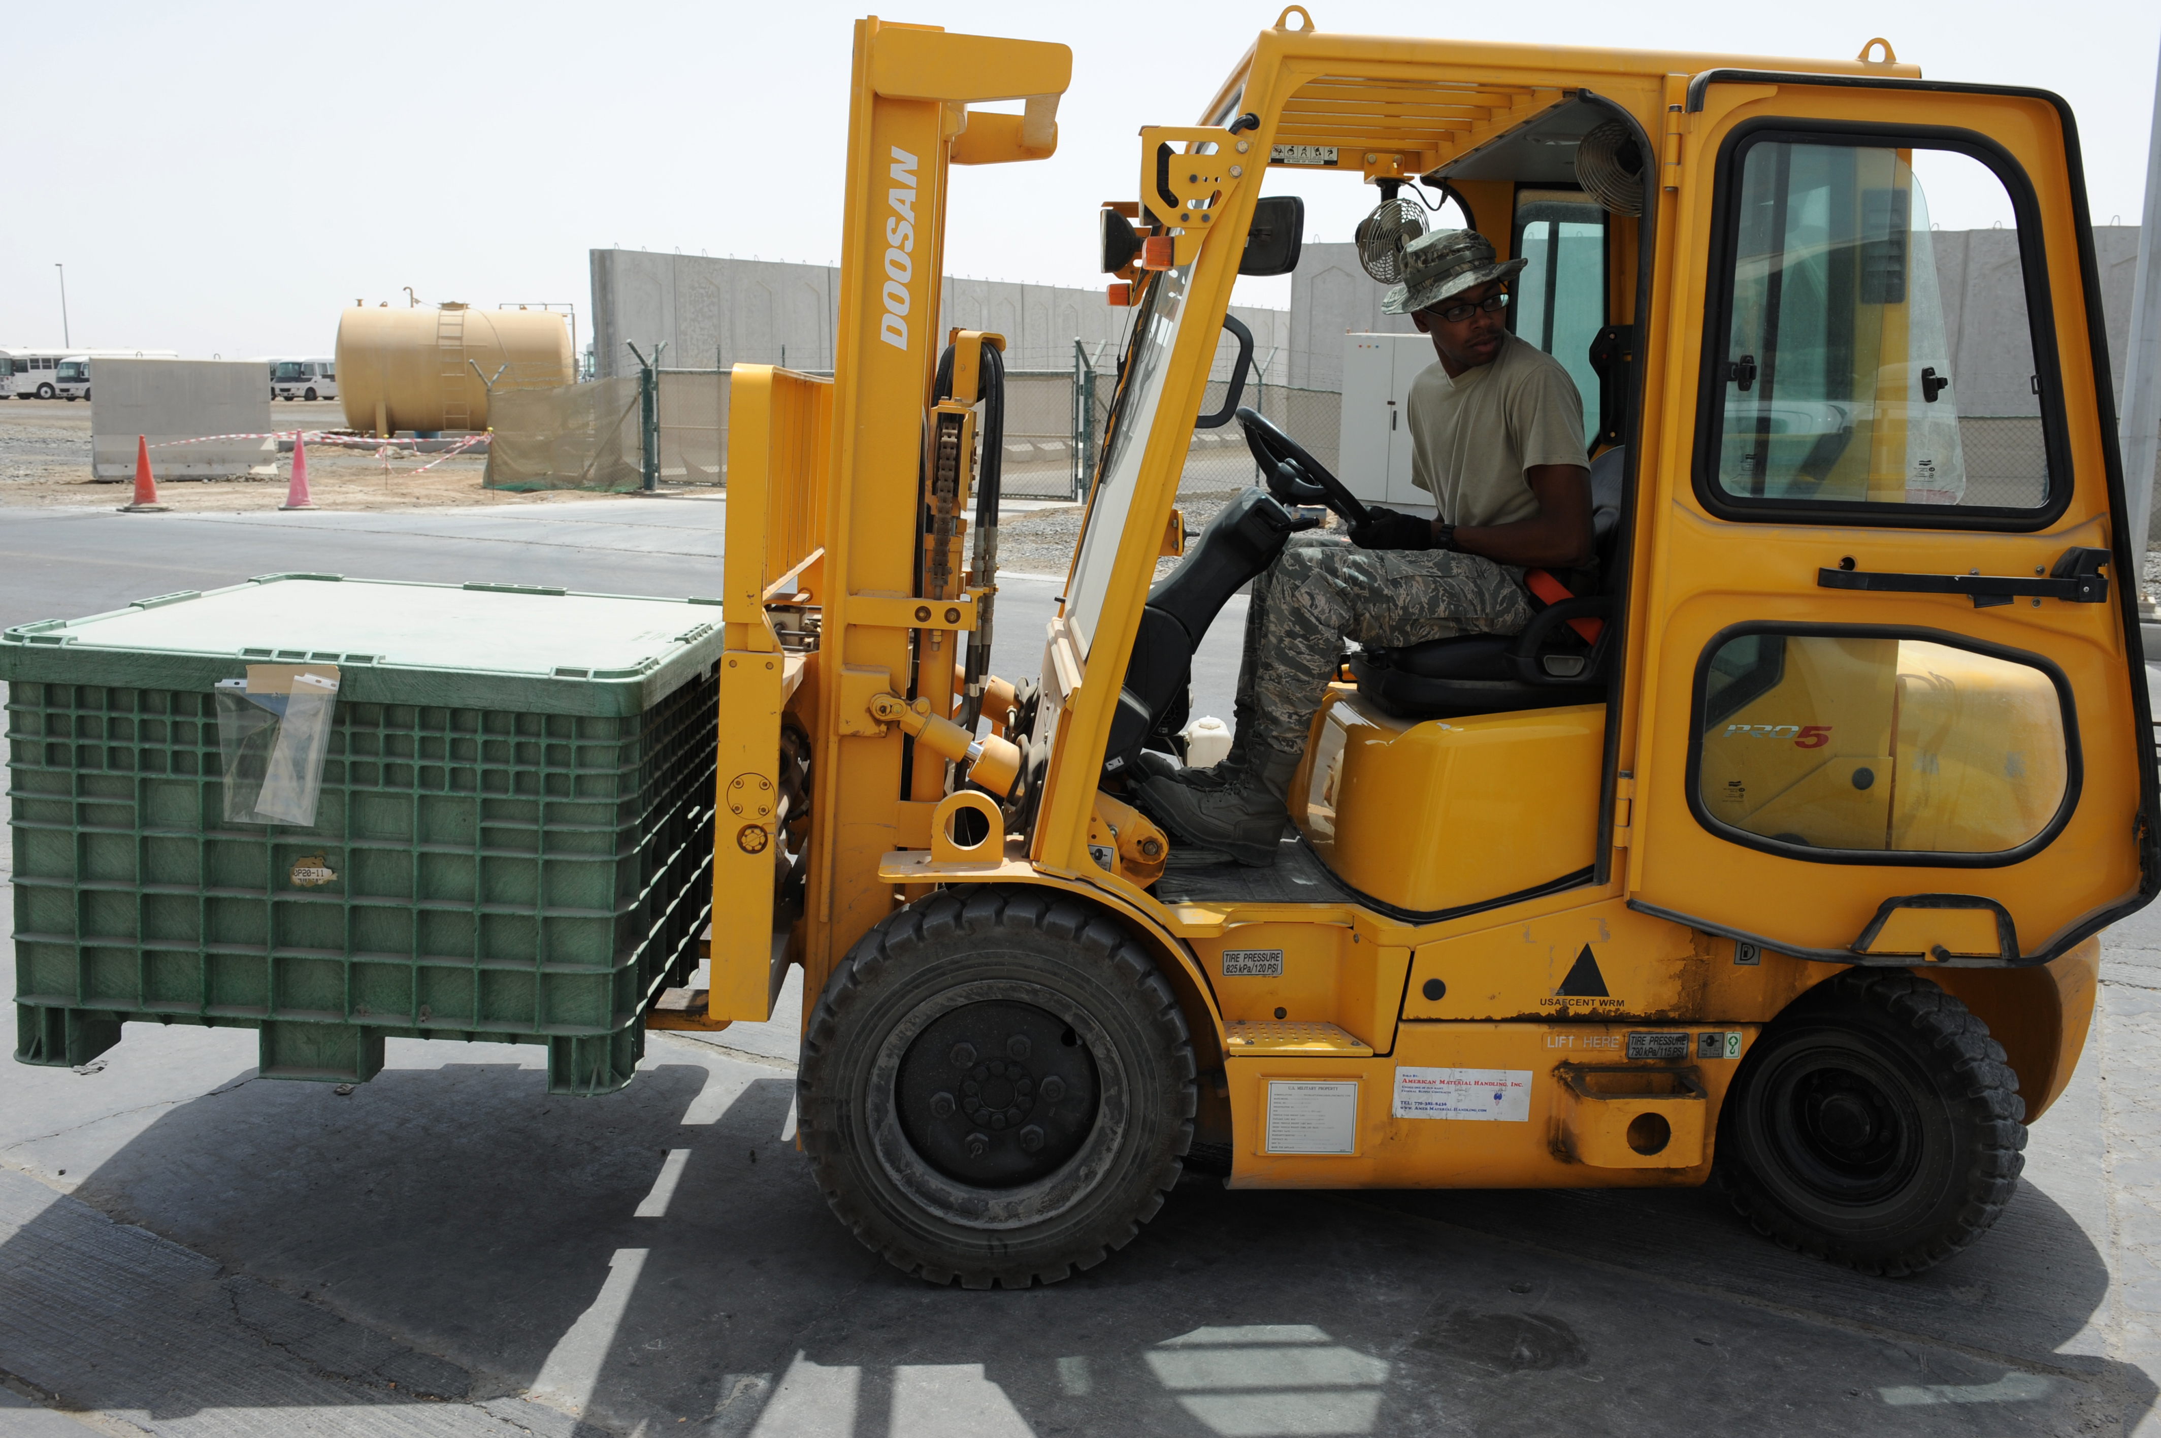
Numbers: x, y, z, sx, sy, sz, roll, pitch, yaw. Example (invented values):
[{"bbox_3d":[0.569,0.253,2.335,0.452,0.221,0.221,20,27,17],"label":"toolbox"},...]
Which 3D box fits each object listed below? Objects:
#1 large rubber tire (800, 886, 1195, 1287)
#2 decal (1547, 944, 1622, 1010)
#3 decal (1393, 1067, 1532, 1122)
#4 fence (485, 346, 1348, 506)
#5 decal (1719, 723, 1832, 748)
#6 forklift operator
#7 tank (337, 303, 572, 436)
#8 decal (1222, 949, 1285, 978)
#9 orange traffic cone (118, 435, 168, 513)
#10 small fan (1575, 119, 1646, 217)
[{"bbox_3d":[-0.148,0.659,3.054,0.705,0.705,0.215,1,10,-2],"label":"large rubber tire"},{"bbox_3d":[0.892,0.461,2.978,0.141,0.122,0.004,1,10,-2],"label":"decal"},{"bbox_3d":[0.697,0.684,3.057,0.250,0.098,0.005,2,10,-4],"label":"decal"},{"bbox_3d":[-2.877,-4.973,28.200,14.700,2.400,1.200,3,11,7],"label":"fence"},{"bbox_3d":[1.247,0.033,3.005,0.200,0.041,0.004,1,11,-3],"label":"decal"},{"bbox_3d":[0.581,-0.329,3.381,0.900,1.290,0.580,-2,11,-15],"label":"forklift operator"},{"bbox_3d":[-13.425,-7.469,36.000,4.727,2.772,2.574,-2,11,-20],"label":"tank"},{"bbox_3d":[0.318,0.450,3.090,0.112,0.052,0.004,1,10,-2],"label":"decal"},{"bbox_3d":[-11.481,-3.011,20.600,0.490,0.920,0.490,-5,12,-29],"label":"orange traffic cone"},{"bbox_3d":[0.960,-0.971,2.960,0.180,0.180,0.130,0,-7,-8],"label":"small fan"}]

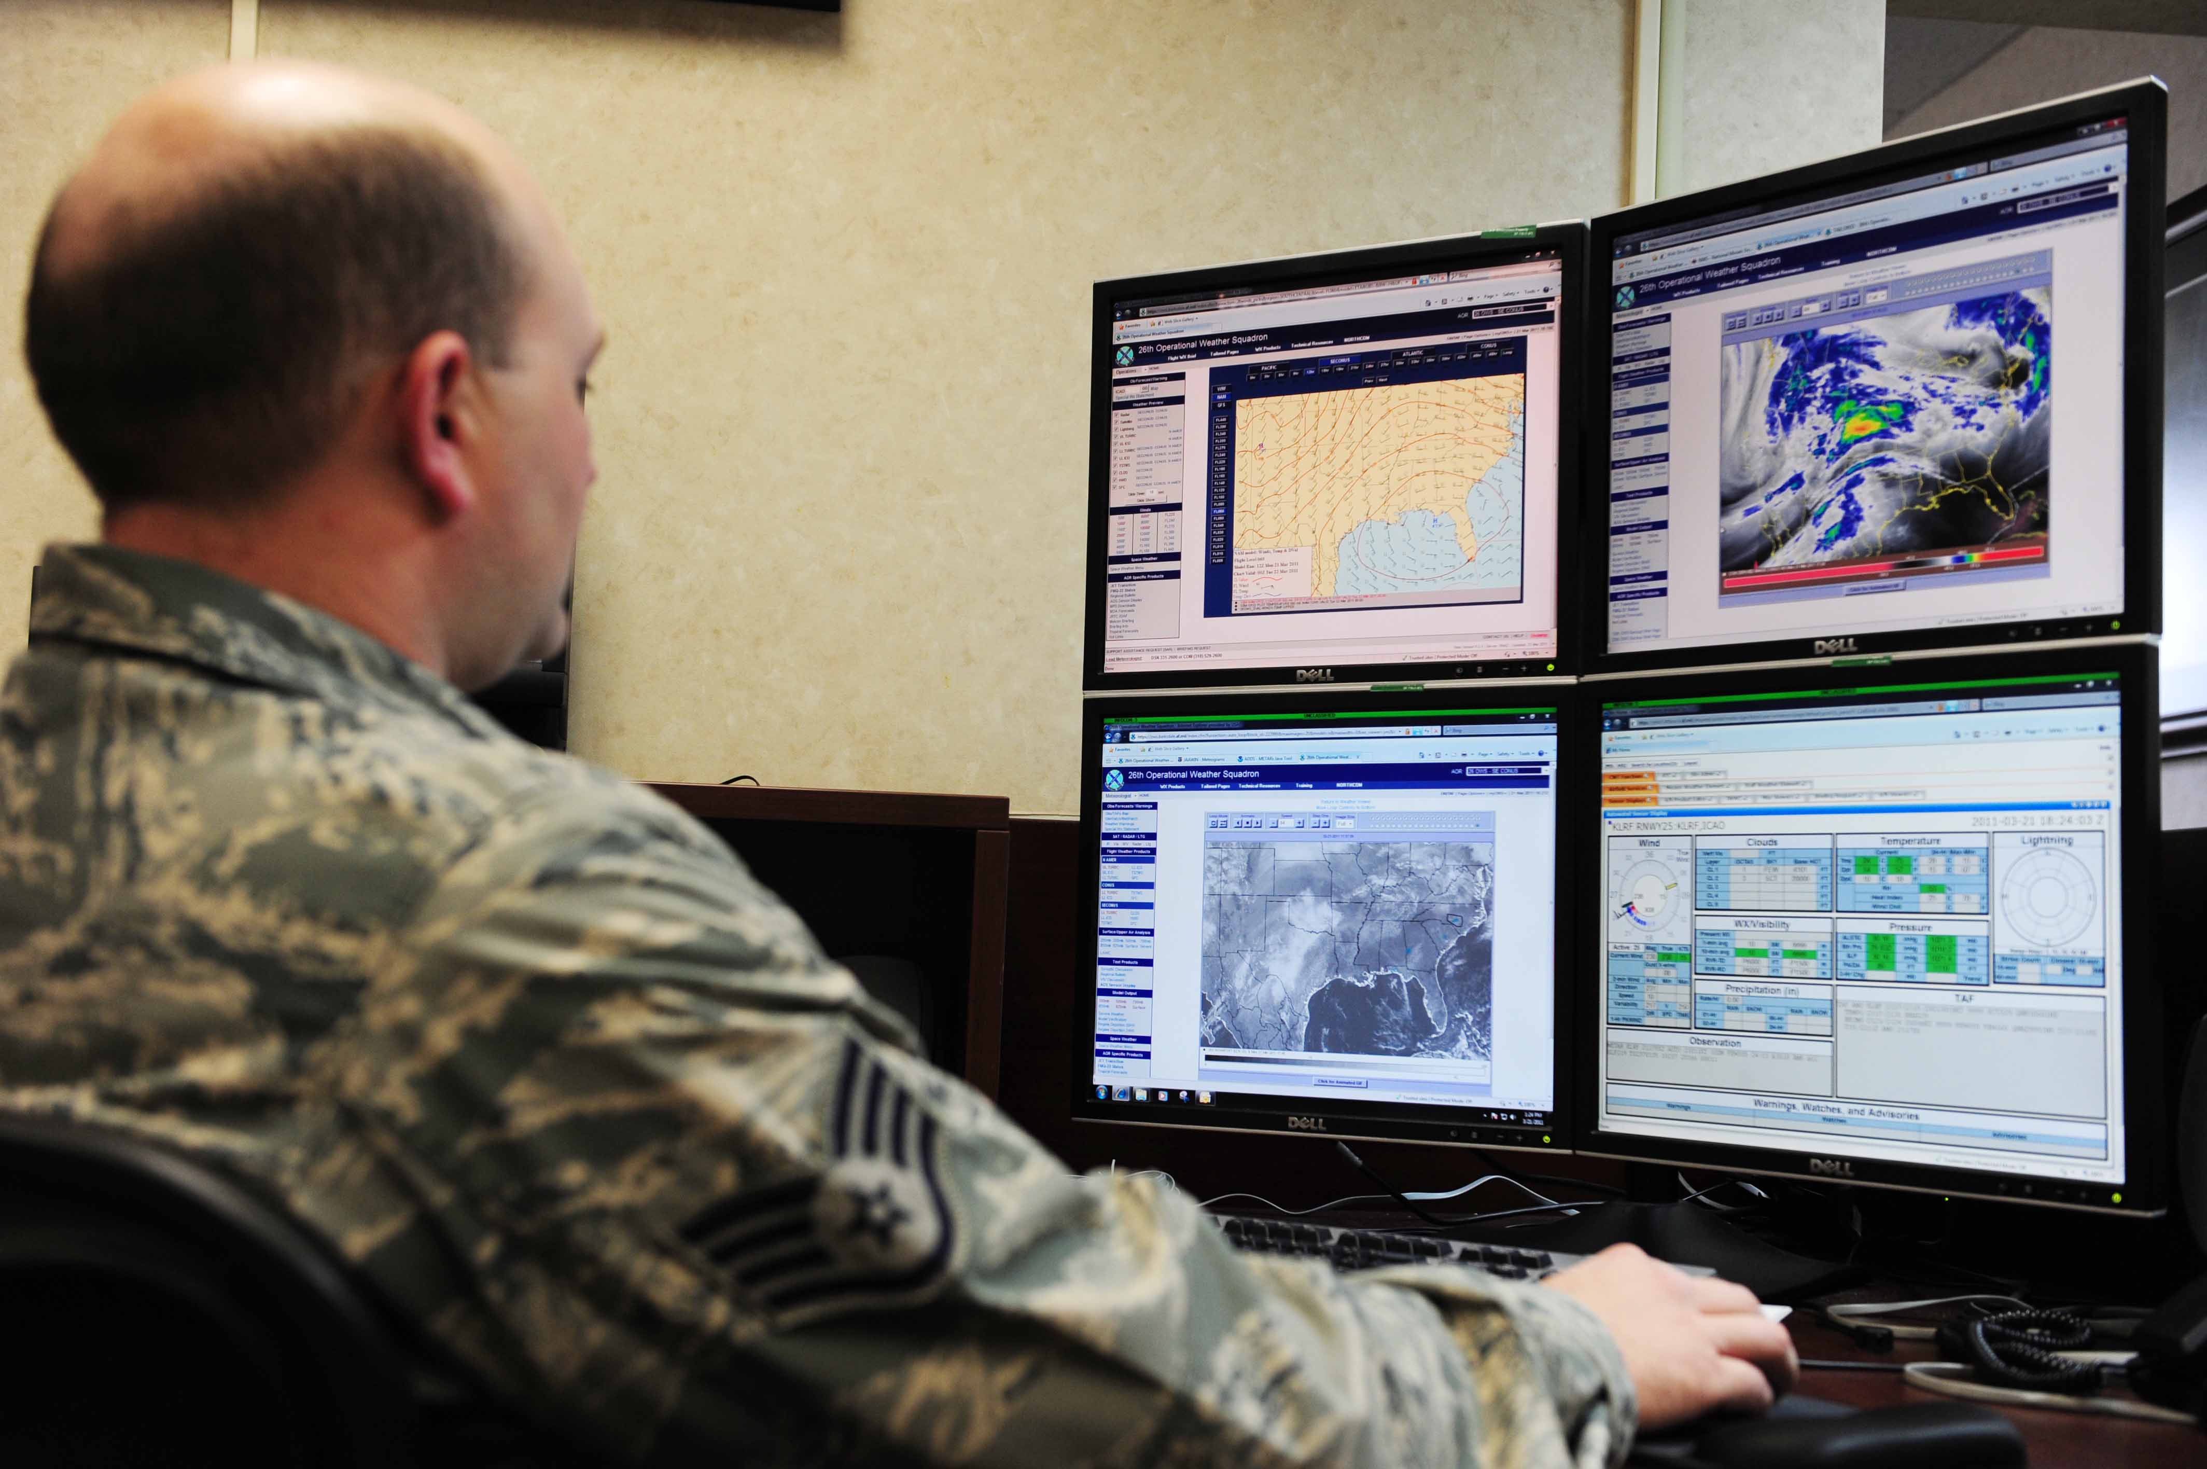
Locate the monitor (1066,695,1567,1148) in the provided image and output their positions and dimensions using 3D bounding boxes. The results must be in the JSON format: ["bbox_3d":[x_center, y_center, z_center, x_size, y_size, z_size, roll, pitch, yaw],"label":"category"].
[{"bbox_3d":[0.173,0.135,1.859,0.411,0.333,0.060,0,-5,30],"label":"monitor"}]

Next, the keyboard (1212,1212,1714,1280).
[{"bbox_3d":[0.120,0.315,1.450,0.450,0.032,0.157,-1,-5,35],"label":"keyboard"}]

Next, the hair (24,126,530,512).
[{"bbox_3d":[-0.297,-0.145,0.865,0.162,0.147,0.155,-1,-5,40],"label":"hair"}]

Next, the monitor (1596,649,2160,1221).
[{"bbox_3d":[0.493,0.122,1.595,0.060,0.333,0.411,5,-5,-42],"label":"monitor"}]

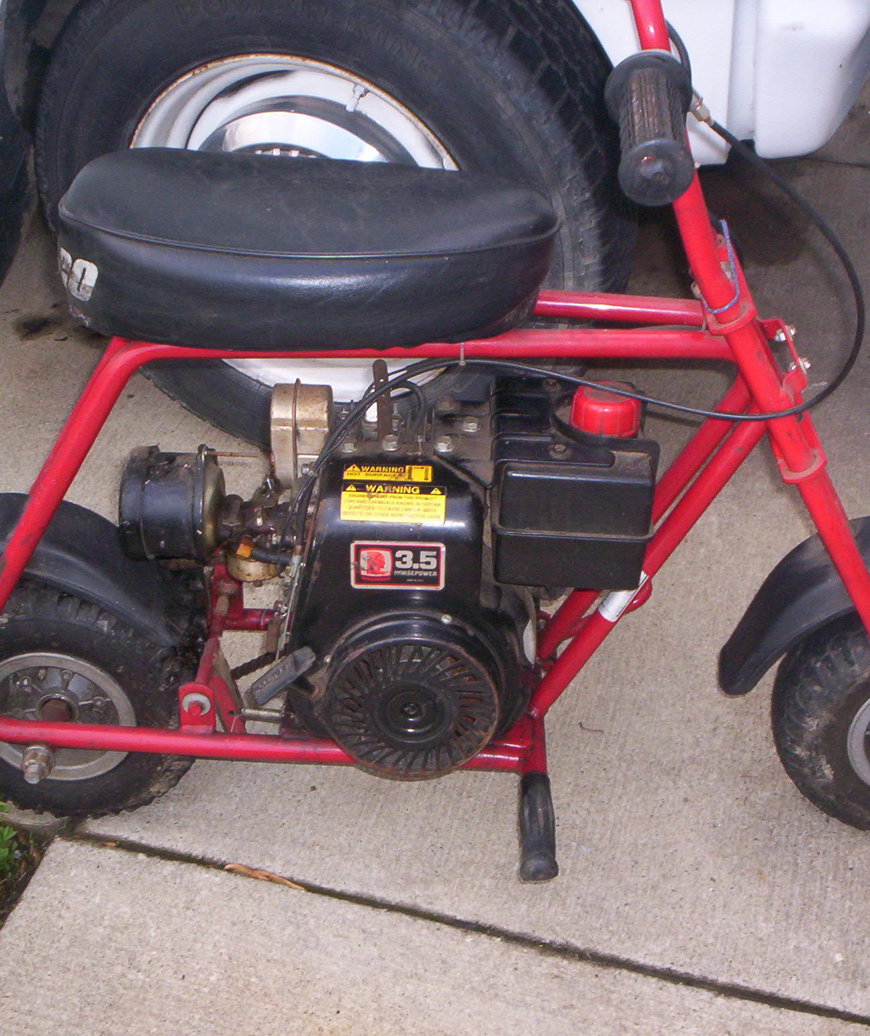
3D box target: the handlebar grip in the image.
[{"bbox_3d":[0.122,-0.216,0.828,0.052,0.052,0.132,3,33,3],"label":"handlebar grip"}]

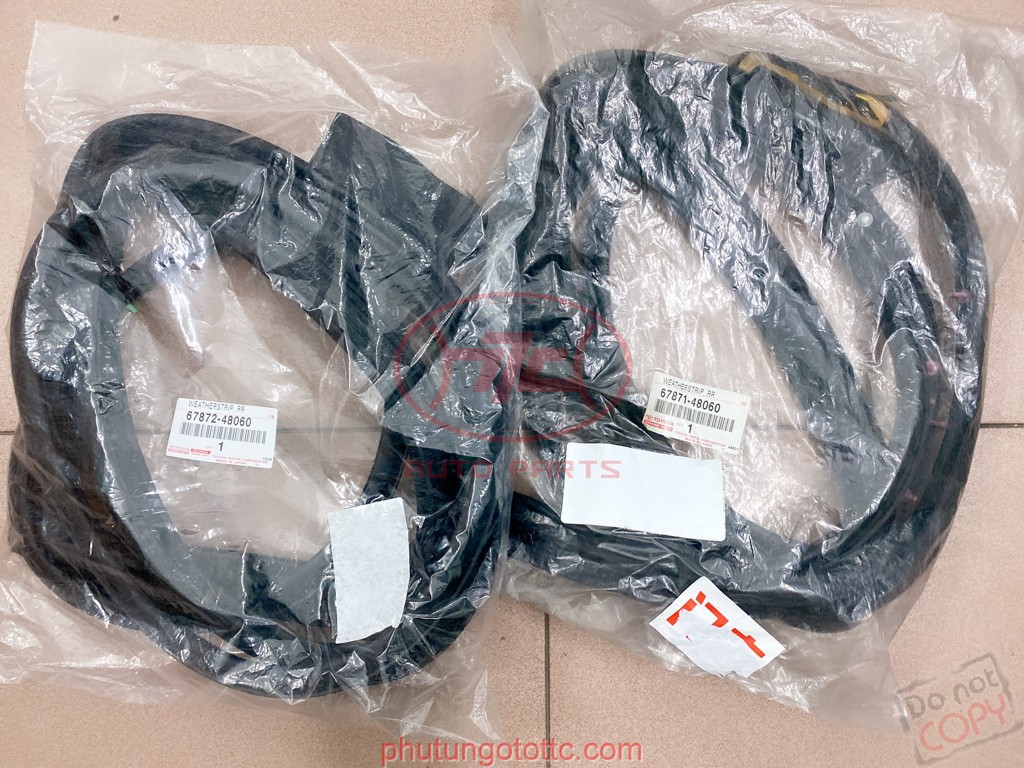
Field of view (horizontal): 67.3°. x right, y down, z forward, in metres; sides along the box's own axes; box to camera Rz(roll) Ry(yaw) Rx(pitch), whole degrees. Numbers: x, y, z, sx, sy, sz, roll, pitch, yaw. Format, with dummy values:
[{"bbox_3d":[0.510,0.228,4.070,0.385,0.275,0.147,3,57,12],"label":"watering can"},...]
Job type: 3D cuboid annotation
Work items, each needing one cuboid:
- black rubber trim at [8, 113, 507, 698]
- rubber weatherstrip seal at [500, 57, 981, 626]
[{"bbox_3d":[-0.206,0.007,0.624,0.406,0.060,0.477,0,83,0],"label":"black rubber trim"},{"bbox_3d":[0.190,-0.050,0.631,0.394,0.060,0.467,9,83,1],"label":"rubber weatherstrip seal"}]

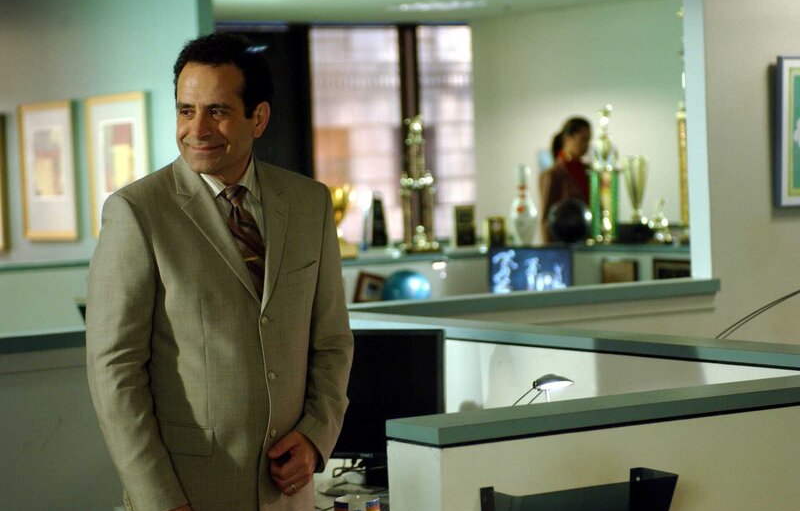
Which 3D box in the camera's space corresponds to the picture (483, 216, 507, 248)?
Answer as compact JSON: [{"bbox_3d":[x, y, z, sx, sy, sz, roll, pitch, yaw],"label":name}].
[{"bbox_3d":[0.442,-0.112,10.900,0.095,0.148,0.045,-4,3,-27],"label":"picture"}]

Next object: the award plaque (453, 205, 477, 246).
[{"bbox_3d":[0.309,-0.141,11.050,0.105,0.192,0.030,-4,3,-27],"label":"award plaque"}]

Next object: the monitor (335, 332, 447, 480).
[{"bbox_3d":[-0.056,0.370,5.703,0.392,0.387,0.180,-1,3,21],"label":"monitor"}]

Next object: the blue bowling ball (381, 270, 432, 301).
[{"bbox_3d":[0.031,0.174,10.300,0.217,0.217,0.217,-2,3,0],"label":"blue bowling ball"}]

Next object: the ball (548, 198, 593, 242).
[{"bbox_3d":[0.817,-0.164,11.150,0.217,0.217,0.217,-2,2,0],"label":"ball"}]

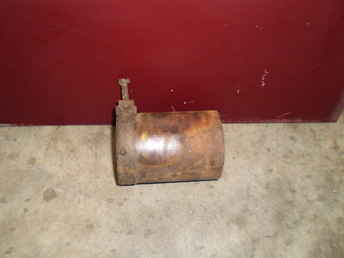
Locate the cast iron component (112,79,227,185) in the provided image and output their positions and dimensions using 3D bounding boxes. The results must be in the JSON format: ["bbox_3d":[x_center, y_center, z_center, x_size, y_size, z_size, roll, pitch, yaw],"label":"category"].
[{"bbox_3d":[-0.005,0.011,0.513,0.146,0.133,0.111,-3,40,-3],"label":"cast iron component"}]

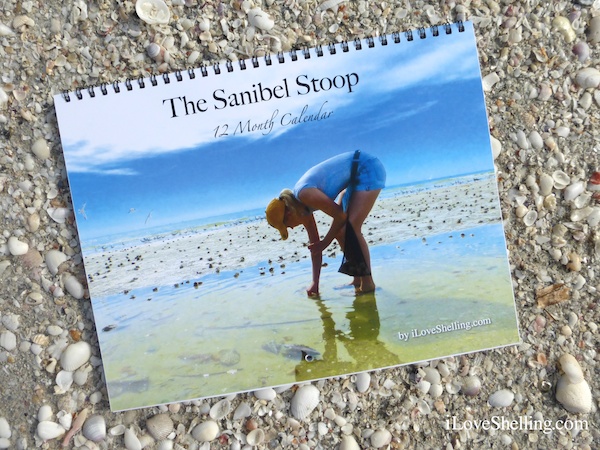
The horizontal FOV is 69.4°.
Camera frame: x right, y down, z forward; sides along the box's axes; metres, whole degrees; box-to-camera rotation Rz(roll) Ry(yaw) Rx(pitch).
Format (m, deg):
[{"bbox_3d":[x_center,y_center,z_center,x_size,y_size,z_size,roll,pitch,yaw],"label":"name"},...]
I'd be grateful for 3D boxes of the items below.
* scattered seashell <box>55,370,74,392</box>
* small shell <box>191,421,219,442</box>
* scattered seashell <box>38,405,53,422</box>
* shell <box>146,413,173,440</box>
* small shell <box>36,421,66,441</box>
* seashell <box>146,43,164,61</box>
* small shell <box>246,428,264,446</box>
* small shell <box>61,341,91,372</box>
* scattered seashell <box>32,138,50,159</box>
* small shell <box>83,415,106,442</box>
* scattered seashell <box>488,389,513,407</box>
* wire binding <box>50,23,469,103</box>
[{"bbox_3d":[-0.159,0.106,0.292,0.011,0.005,0.014,12,91,0],"label":"scattered seashell"},{"bbox_3d":[-0.063,0.139,0.292,0.017,0.006,0.013,-14,90,1],"label":"small shell"},{"bbox_3d":[-0.176,0.131,0.300,0.009,0.006,0.013,15,92,0],"label":"scattered seashell"},{"bbox_3d":[-0.094,0.136,0.291,0.017,0.007,0.016,-20,90,1],"label":"shell"},{"bbox_3d":[-0.173,0.142,0.300,0.019,0.007,0.012,6,92,0],"label":"small shell"},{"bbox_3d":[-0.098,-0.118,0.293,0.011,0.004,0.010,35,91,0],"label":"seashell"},{"bbox_3d":[-0.030,0.143,0.292,0.009,0.005,0.012,34,91,0],"label":"small shell"},{"bbox_3d":[-0.153,0.090,0.297,0.024,0.010,0.017,-41,91,2],"label":"small shell"},{"bbox_3d":[-0.175,-0.052,0.294,0.011,0.006,0.013,-29,91,1],"label":"scattered seashell"},{"bbox_3d":[-0.138,0.137,0.291,0.015,0.007,0.017,8,91,0],"label":"small shell"},{"bbox_3d":[0.138,0.119,0.297,0.018,0.007,0.011,-15,92,1],"label":"scattered seashell"},{"bbox_3d":[-0.024,-0.108,0.286,0.267,0.008,0.008,-10,92,1],"label":"wire binding"}]

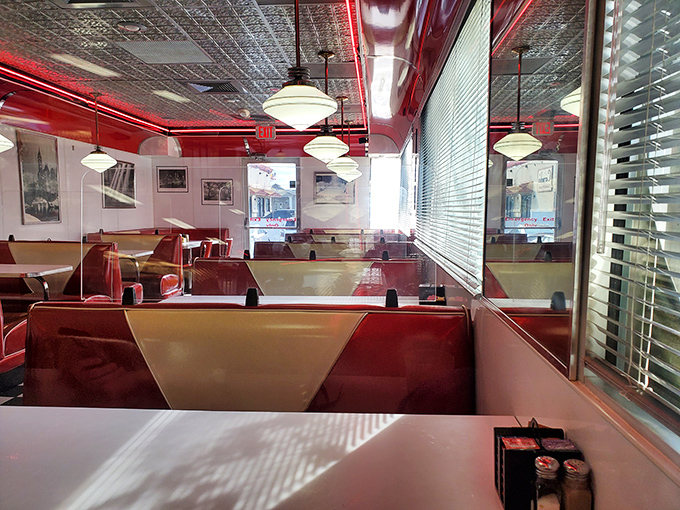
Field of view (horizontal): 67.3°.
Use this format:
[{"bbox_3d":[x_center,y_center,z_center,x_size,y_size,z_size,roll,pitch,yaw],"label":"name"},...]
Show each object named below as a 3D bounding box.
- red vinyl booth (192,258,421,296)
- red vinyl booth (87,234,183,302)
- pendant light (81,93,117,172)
[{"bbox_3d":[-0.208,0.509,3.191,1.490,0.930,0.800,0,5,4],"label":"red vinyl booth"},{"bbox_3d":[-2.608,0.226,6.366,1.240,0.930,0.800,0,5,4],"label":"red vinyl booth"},{"bbox_3d":[-2.634,-1.324,5.597,0.367,0.880,0.367,0,5,4],"label":"pendant light"}]

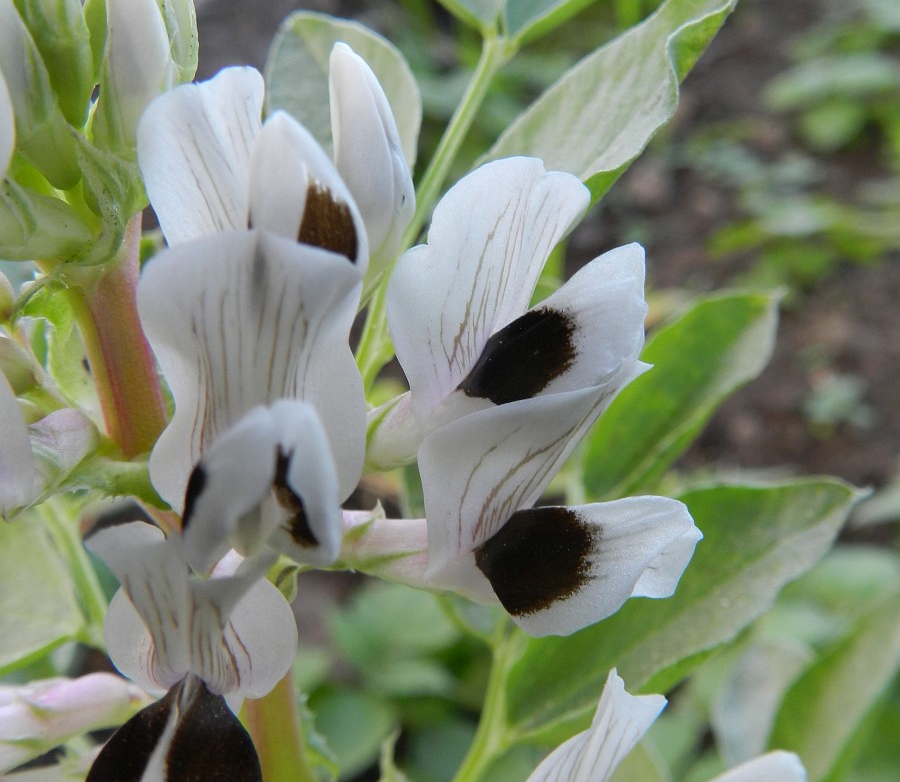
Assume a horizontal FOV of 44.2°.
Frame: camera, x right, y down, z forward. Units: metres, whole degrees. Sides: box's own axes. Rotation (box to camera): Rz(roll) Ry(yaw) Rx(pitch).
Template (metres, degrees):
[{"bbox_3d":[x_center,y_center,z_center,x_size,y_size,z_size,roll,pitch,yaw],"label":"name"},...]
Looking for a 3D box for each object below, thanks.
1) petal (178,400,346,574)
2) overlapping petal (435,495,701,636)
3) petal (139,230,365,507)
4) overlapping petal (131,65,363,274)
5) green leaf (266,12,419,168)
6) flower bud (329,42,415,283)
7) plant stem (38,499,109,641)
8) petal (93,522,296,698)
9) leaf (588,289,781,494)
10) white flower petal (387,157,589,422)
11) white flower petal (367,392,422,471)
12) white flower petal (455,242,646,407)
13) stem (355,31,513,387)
[{"bbox_3d":[-0.019,0.010,0.112,0.016,0.017,0.013,1,15,-6],"label":"petal"},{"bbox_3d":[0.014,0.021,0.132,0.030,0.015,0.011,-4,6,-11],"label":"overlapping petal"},{"bbox_3d":[-0.023,-0.003,0.128,0.026,0.032,0.013,0,6,-3],"label":"petal"},{"bbox_3d":[-0.024,-0.028,0.138,0.029,0.027,0.013,-5,-6,-8],"label":"overlapping petal"},{"bbox_3d":[-0.018,-0.050,0.190,0.026,0.030,0.008,-1,-6,12],"label":"green leaf"},{"bbox_3d":[-0.010,-0.030,0.145,0.009,0.031,0.009,-12,-3,0],"label":"flower bud"},{"bbox_3d":[-0.056,0.027,0.165,0.004,0.023,0.004,-23,0,0],"label":"plant stem"},{"bbox_3d":[-0.028,0.024,0.123,0.022,0.019,0.011,0,12,0],"label":"petal"},{"bbox_3d":[0.034,0.001,0.165,0.014,0.008,0.037,42,84,20],"label":"leaf"},{"bbox_3d":[0.005,-0.012,0.134,0.019,0.030,0.011,20,-4,-35],"label":"white flower petal"},{"bbox_3d":[-0.007,0.005,0.137,0.009,0.009,0.009,17,12,6],"label":"white flower petal"},{"bbox_3d":[0.012,-0.008,0.130,0.026,0.013,0.010,-26,6,14],"label":"white flower petal"},{"bbox_3d":[-0.003,-0.027,0.168,0.004,0.057,0.004,22,-6,0],"label":"stem"}]

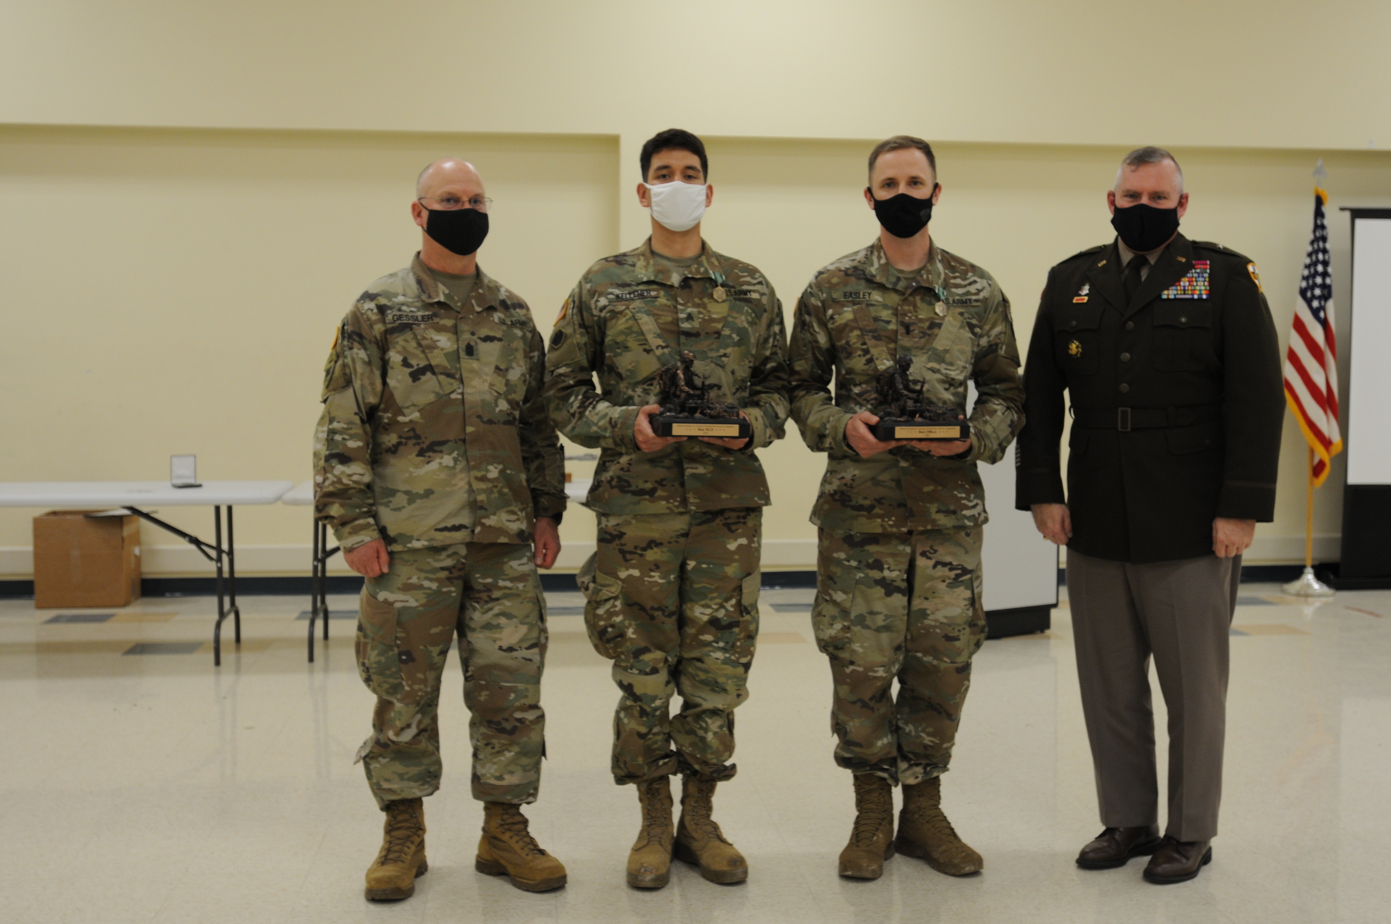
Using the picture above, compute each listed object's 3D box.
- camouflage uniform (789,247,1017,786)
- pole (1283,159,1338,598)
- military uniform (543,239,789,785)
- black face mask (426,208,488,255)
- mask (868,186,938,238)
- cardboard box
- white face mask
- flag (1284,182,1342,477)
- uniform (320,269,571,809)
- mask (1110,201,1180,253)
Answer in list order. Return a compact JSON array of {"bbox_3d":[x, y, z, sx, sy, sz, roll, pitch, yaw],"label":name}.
[{"bbox_3d":[0.522,0.138,3.732,0.580,1.386,0.400,0,4,4],"label":"camouflage uniform"},{"bbox_3d":[3.430,-0.469,8.347,0.300,2.400,0.300,2,4,22],"label":"pole"},{"bbox_3d":[-0.062,0.134,3.677,0.590,1.362,0.400,-1,4,-11],"label":"military uniform"},{"bbox_3d":[-0.564,-0.543,3.546,0.150,0.119,0.110,-2,4,-26],"label":"black face mask"},{"bbox_3d":[0.503,-0.604,3.645,0.165,0.130,0.110,1,4,9],"label":"mask"},{"bbox_3d":[-3.176,0.506,7.872,0.444,0.466,0.300,0,4,-5],"label":"cardboard box"},{"bbox_3d":[-0.049,-0.609,3.588,0.155,0.126,0.110,0,4,-4],"label":"white face mask"},{"bbox_3d":[3.411,-0.696,8.302,0.320,1.640,0.210,1,4,14],"label":"flag"},{"bbox_3d":[-0.614,0.175,3.656,0.590,1.358,0.360,-1,4,-23],"label":"uniform"},{"bbox_3d":[1.100,-0.574,3.688,0.165,0.126,0.110,2,4,24],"label":"mask"}]

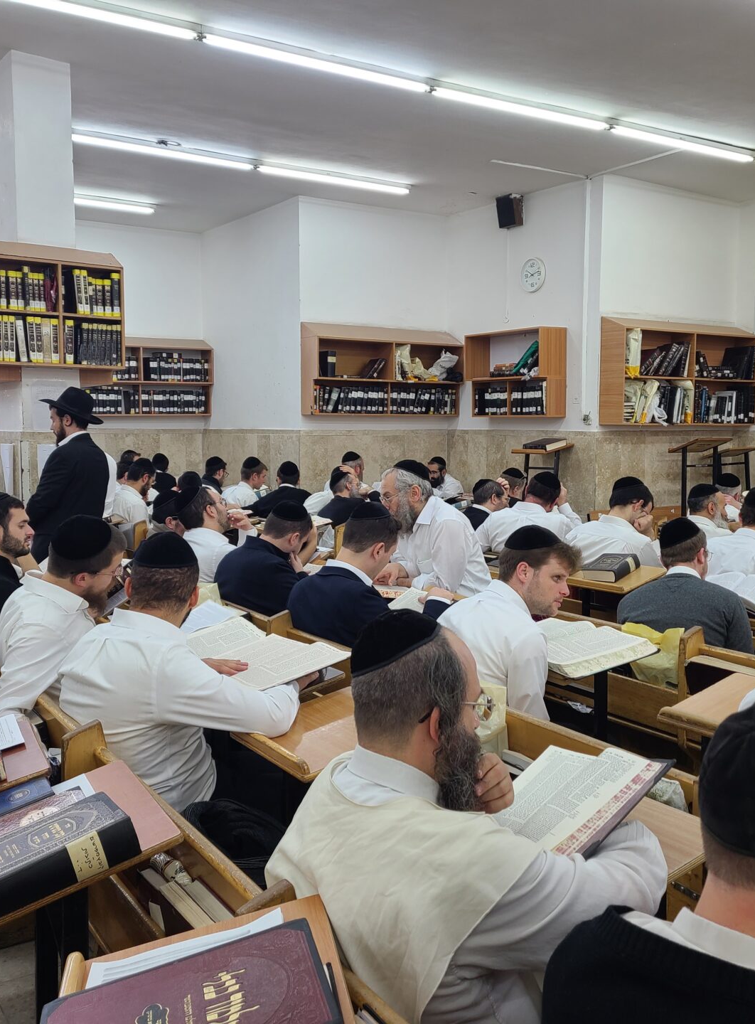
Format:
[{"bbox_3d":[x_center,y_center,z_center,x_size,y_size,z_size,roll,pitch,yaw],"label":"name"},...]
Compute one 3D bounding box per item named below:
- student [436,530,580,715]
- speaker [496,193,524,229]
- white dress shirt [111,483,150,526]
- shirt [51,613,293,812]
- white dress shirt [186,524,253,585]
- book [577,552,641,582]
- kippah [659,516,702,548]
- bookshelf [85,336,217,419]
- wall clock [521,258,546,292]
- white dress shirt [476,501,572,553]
[{"bbox_3d":[0.496,0.672,2.845,0.760,1.250,0.540,-3,6,-28],"label":"student"},{"bbox_3d":[1.204,-2.733,9.333,0.190,0.300,0.200,-19,16,-40],"label":"speaker"},{"bbox_3d":[-1.806,0.004,7.500,0.320,0.460,0.450,-3,5,-32],"label":"white dress shirt"},{"bbox_3d":[-0.481,0.438,2.513,0.460,0.430,0.520,-3,5,-32],"label":"shirt"},{"bbox_3d":[-0.678,0.358,4.450,0.450,0.600,0.460,-3,5,-32],"label":"white dress shirt"},{"bbox_3d":[1.115,0.264,4.934,0.177,0.055,0.238,4,21,40],"label":"book"},{"bbox_3d":[1.137,0.078,3.850,0.170,0.090,0.165,-28,18,-28],"label":"kippah"},{"bbox_3d":[-2.480,-1.410,10.628,1.580,0.830,0.290,-3,5,-32],"label":"bookshelf"},{"bbox_3d":[1.416,-2.153,9.324,0.050,0.310,0.310,-3,6,-32],"label":"wall clock"},{"bbox_3d":[0.775,0.208,5.311,0.520,0.560,0.400,2,4,25],"label":"white dress shirt"}]

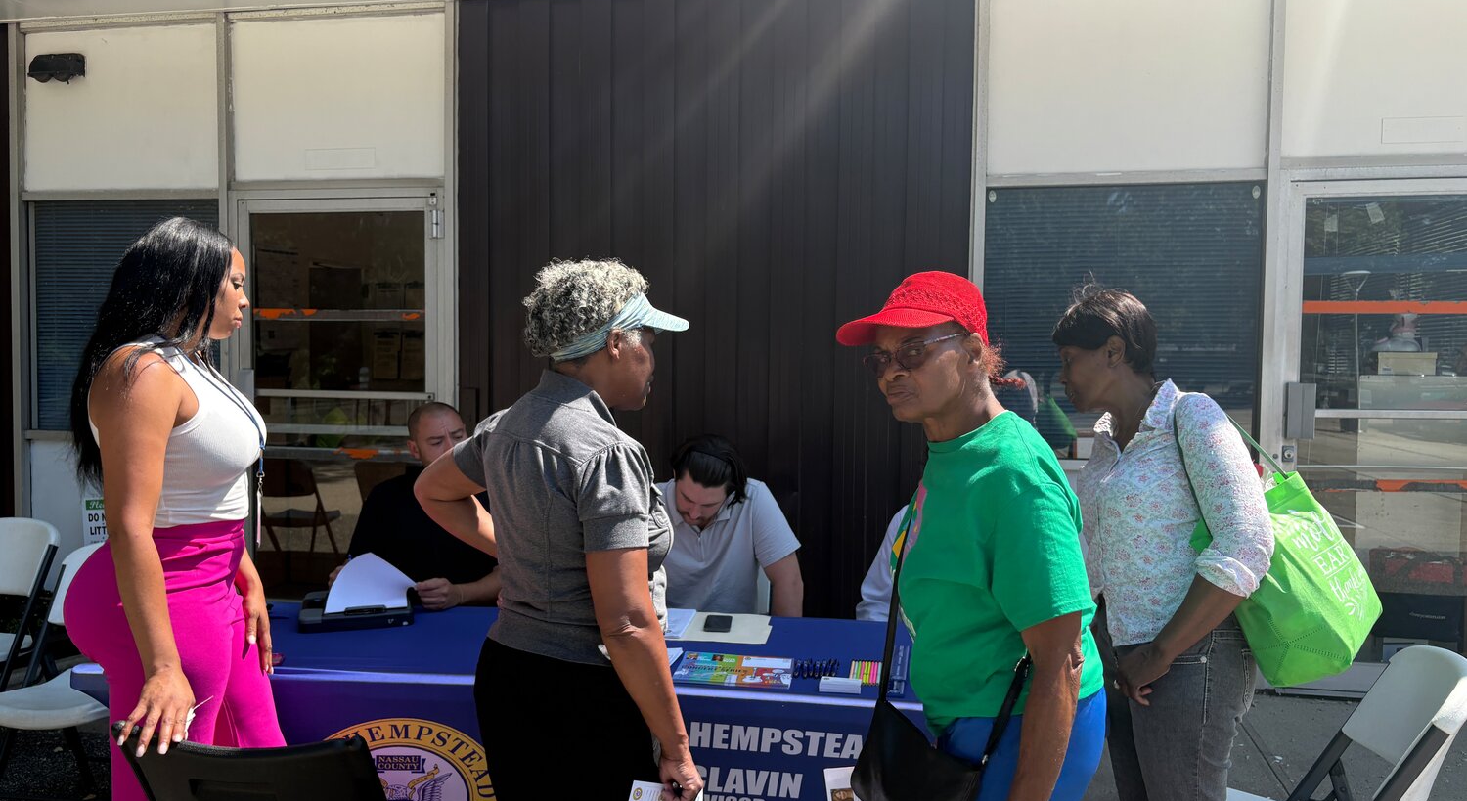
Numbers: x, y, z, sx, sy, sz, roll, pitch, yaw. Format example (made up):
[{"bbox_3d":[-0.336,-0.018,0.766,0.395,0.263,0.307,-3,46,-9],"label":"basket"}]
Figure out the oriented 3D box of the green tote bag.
[{"bbox_3d":[1.064,0.272,2.170,0.220,0.510,0.290,-24,2,38],"label":"green tote bag"}]

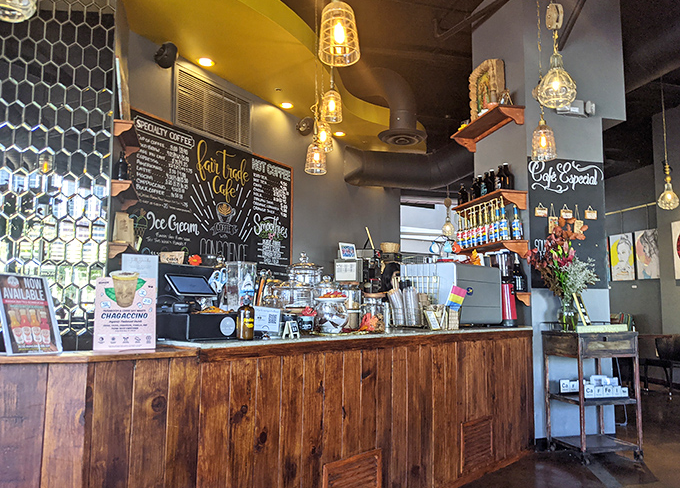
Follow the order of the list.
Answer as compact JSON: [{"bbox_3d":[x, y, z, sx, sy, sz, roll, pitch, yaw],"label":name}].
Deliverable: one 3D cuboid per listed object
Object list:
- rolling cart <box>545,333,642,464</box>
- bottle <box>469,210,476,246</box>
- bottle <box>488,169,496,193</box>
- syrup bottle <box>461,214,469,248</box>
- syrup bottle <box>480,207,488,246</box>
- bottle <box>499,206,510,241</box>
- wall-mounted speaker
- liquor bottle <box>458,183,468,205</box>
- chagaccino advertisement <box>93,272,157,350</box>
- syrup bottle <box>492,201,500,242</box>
[{"bbox_3d":[2.080,1.225,4.388,0.570,1.010,0.430,2,-7,-16],"label":"rolling cart"},{"bbox_3d":[1.204,-0.137,4.820,0.078,0.355,0.078,4,-7,-25],"label":"bottle"},{"bbox_3d":[1.339,-0.529,4.655,0.105,0.255,0.105,2,-7,-13],"label":"bottle"},{"bbox_3d":[1.171,-0.122,4.952,0.078,0.355,0.078,4,-7,-25],"label":"syrup bottle"},{"bbox_3d":[1.251,-0.156,4.625,0.078,0.348,0.078,4,-7,-25],"label":"syrup bottle"},{"bbox_3d":[1.357,-0.176,4.352,0.080,0.310,0.080,-4,-8,35],"label":"bottle"},{"bbox_3d":[-1.598,-1.736,4.885,0.200,0.235,0.220,17,-5,5],"label":"wall-mounted speaker"},{"bbox_3d":[1.266,-0.503,5.438,0.088,0.250,0.088,1,-7,0],"label":"liquor bottle"},{"bbox_3d":[-0.777,0.250,1.944,0.214,0.283,0.050,2,-13,-16],"label":"chagaccino advertisement"},{"bbox_3d":[1.411,-0.196,4.776,0.080,0.375,0.080,4,-7,-29],"label":"syrup bottle"}]

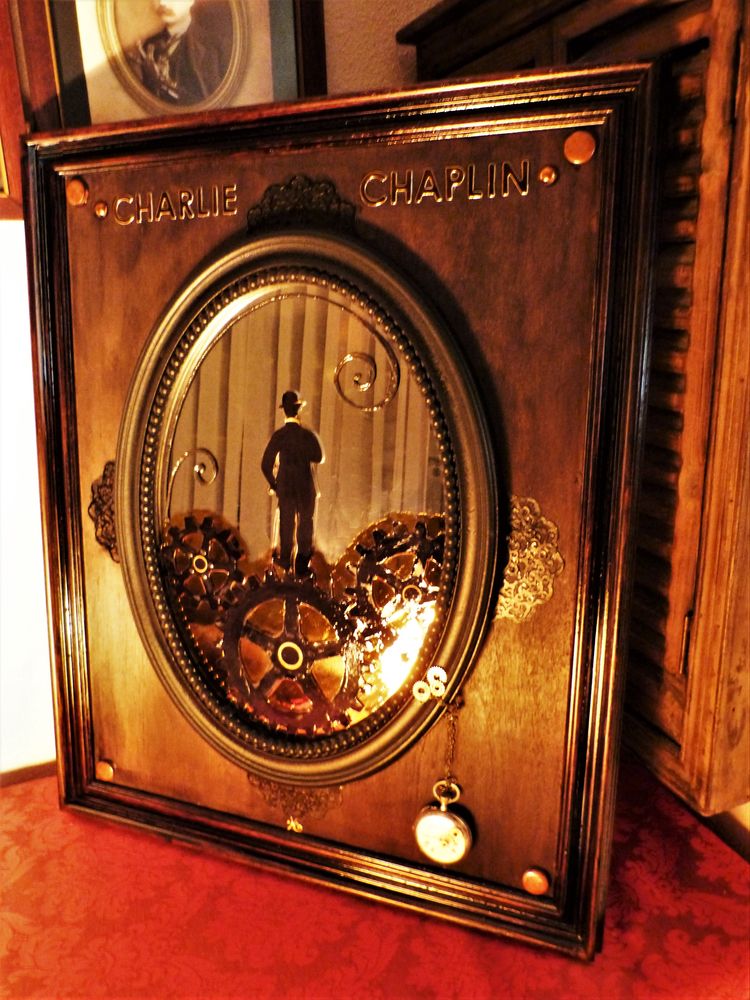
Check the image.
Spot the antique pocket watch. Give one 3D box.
[{"bbox_3d":[0.054,0.253,0.567,0.044,0.066,0.014,5,10,20],"label":"antique pocket watch"}]

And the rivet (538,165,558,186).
[{"bbox_3d":[0.114,-0.214,0.476,0.011,0.011,0.005,5,10,20],"label":"rivet"}]

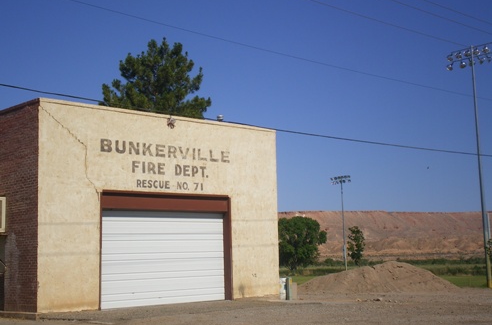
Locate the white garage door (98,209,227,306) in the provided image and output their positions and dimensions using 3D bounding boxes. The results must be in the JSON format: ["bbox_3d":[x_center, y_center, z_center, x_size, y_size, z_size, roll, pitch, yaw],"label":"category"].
[{"bbox_3d":[-2.516,2.963,25.021,4.950,2.950,0.100,5,-10,-44],"label":"white garage door"}]

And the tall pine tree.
[{"bbox_3d":[-5.197,0.000,47.000,7.200,14.800,7.200,-2,-7,0],"label":"tall pine tree"}]

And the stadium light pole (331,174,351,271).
[{"bbox_3d":[17.115,11.258,140.000,1.000,18.200,4.600,4,-9,-38],"label":"stadium light pole"}]

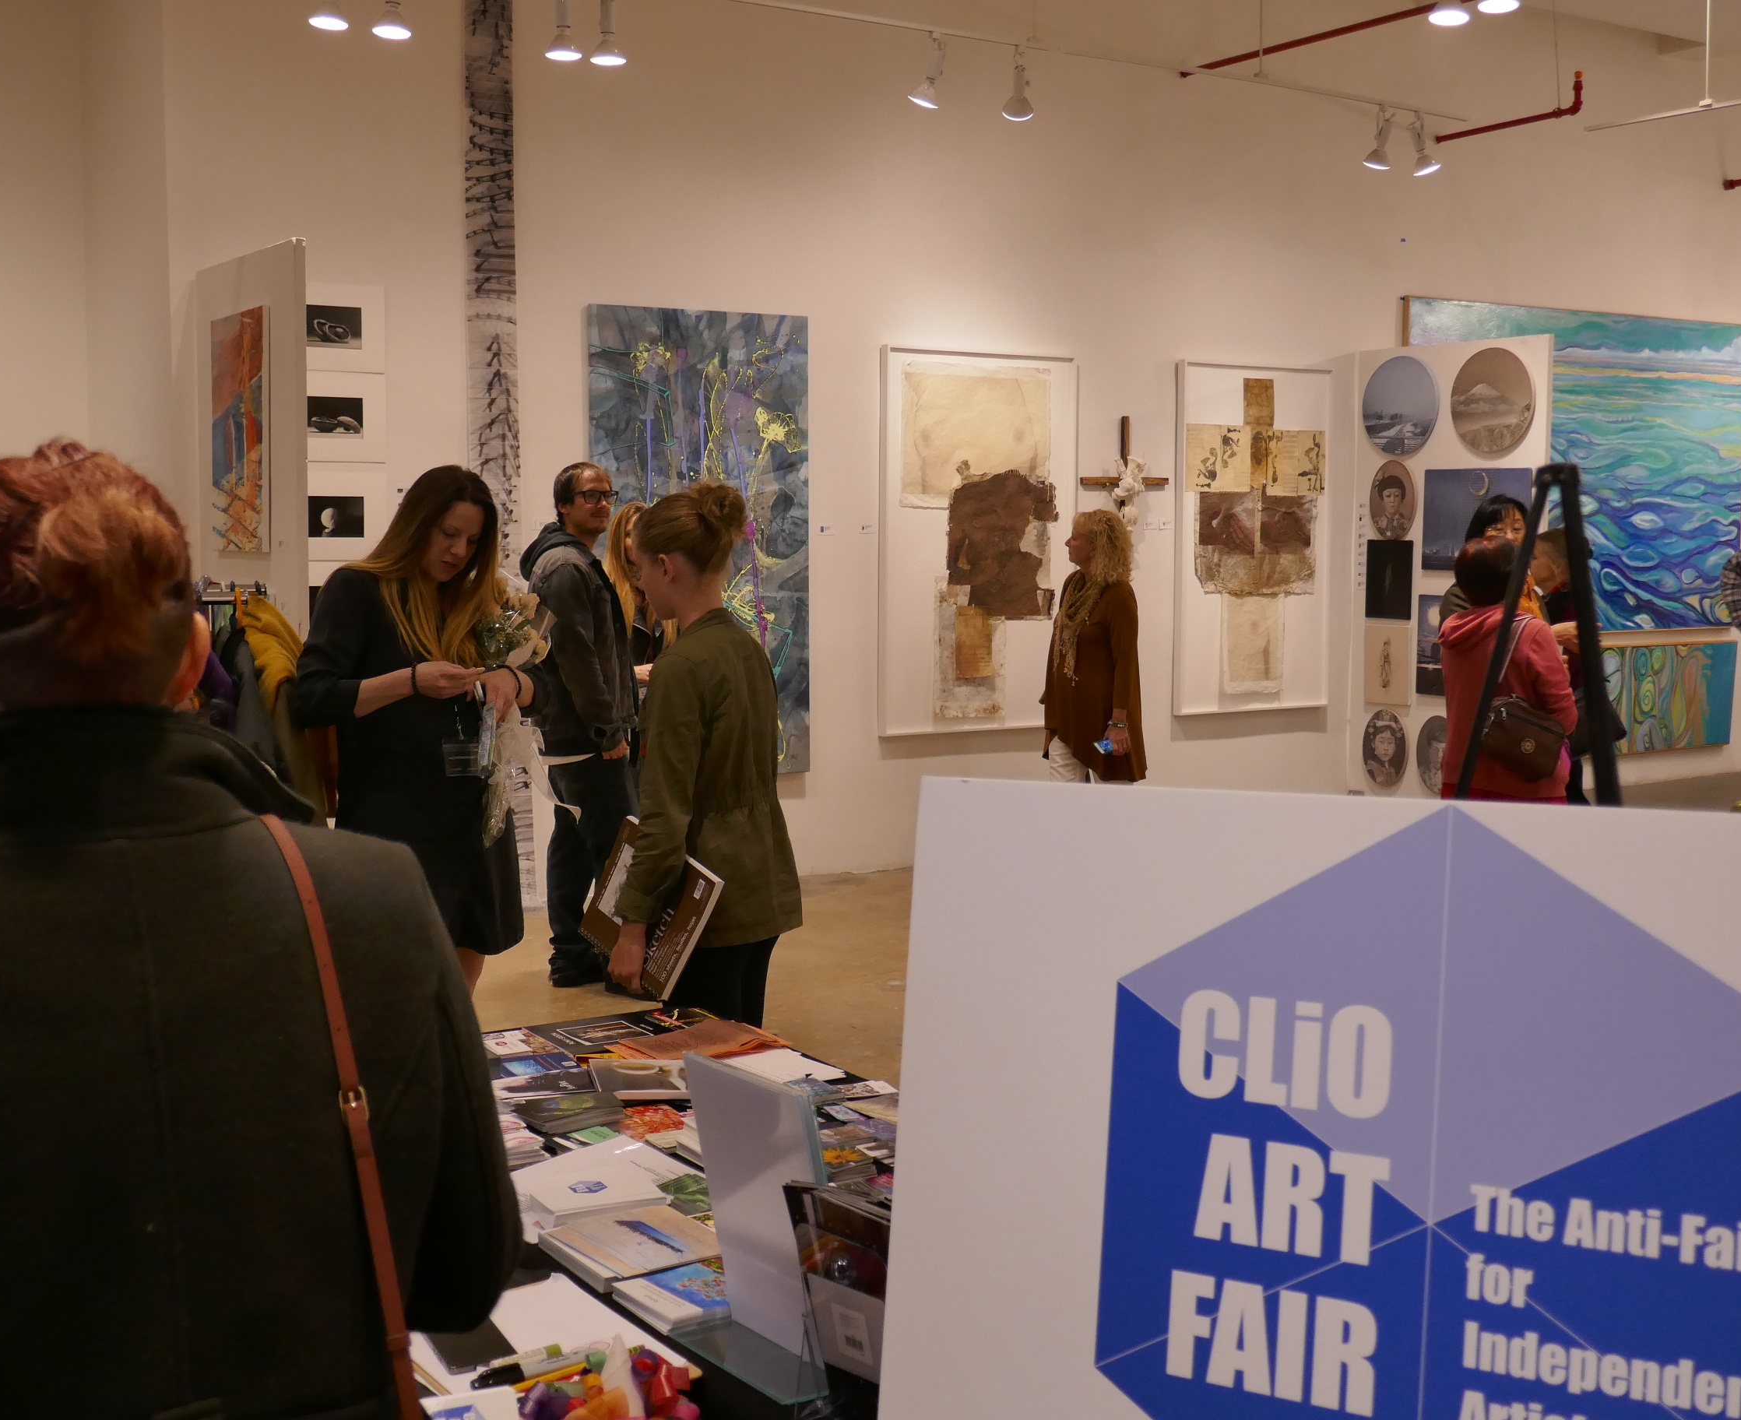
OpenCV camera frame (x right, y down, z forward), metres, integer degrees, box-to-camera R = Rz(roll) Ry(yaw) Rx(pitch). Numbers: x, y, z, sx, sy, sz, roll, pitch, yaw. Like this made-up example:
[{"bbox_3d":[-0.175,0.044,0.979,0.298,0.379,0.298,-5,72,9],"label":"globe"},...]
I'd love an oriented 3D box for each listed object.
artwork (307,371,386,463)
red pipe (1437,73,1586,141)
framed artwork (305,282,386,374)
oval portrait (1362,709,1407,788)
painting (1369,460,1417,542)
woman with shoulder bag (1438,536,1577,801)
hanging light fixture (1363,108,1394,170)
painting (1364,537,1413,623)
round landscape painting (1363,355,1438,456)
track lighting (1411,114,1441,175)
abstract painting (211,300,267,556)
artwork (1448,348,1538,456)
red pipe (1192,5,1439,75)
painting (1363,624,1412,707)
[{"bbox_3d":[-2.034,-1.099,7.791,0.420,0.327,0.020,-3,6,-33],"label":"artwork"},{"bbox_3d":[3.268,-3.096,10.654,0.050,0.217,0.912,-3,6,-34],"label":"red pipe"},{"bbox_3d":[-2.028,-1.432,7.765,0.420,0.321,0.020,-3,6,-33],"label":"framed artwork"},{"bbox_3d":[2.666,0.201,10.696,0.030,0.405,0.297,-3,6,-34],"label":"oval portrait"},{"bbox_3d":[2.670,-1.075,10.611,0.025,0.405,0.295,-3,6,-34],"label":"painting"},{"bbox_3d":[2.029,0.190,6.628,0.420,1.490,0.310,3,6,36],"label":"woman with shoulder bag"},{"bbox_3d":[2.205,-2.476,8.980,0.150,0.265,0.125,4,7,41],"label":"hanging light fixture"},{"bbox_3d":[2.669,-0.664,10.615,0.030,0.410,0.307,-3,6,-34],"label":"painting"},{"bbox_3d":[2.694,-1.538,10.499,0.030,0.500,0.495,-3,6,-34],"label":"round landscape painting"},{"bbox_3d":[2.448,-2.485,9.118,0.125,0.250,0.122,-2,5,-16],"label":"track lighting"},{"bbox_3d":[-2.161,-0.950,7.107,0.025,0.811,0.581,-3,6,-33],"label":"abstract painting"},{"bbox_3d":[3.015,-1.495,10.024,0.040,0.510,0.488,-3,6,-33],"label":"artwork"},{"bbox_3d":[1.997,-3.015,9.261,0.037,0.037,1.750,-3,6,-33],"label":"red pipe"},{"bbox_3d":[2.670,-0.230,10.652,0.030,0.410,0.307,-3,6,-34],"label":"painting"}]

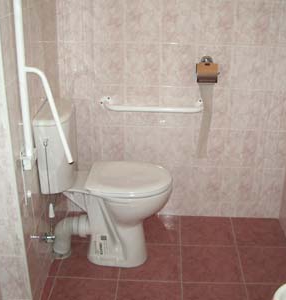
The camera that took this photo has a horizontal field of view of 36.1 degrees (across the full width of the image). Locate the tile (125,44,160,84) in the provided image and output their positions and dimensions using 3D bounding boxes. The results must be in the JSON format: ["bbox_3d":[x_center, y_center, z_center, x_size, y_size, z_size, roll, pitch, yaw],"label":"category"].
[{"bbox_3d":[0.001,-0.486,2.519,0.200,0.248,0.010,2,24,3],"label":"tile"}]

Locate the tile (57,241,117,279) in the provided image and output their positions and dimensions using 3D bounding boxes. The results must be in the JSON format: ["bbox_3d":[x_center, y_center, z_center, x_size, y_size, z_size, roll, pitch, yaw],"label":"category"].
[{"bbox_3d":[-0.283,0.622,2.489,0.333,0.010,0.333,2,24,3],"label":"tile"}]

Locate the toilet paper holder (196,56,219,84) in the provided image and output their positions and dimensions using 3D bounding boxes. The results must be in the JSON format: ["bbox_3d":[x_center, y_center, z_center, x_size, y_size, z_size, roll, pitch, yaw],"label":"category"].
[{"bbox_3d":[0.365,-0.443,2.458,0.130,0.138,0.105,1,23,3],"label":"toilet paper holder"}]

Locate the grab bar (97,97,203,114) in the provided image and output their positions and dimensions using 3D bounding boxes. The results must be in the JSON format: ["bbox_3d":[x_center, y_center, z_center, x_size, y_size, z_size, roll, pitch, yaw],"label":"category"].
[{"bbox_3d":[0.059,-0.256,2.561,0.630,0.073,0.098,1,23,3],"label":"grab bar"}]

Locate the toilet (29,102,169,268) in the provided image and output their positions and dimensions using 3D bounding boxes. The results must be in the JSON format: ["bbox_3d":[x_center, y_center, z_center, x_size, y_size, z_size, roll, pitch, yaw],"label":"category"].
[{"bbox_3d":[-0.173,0.186,2.398,0.667,0.860,0.380,2,24,3],"label":"toilet"}]

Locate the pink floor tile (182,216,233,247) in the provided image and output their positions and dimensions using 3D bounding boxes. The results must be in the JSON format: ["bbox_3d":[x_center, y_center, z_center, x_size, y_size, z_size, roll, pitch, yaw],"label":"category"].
[{"bbox_3d":[0.404,0.510,2.750,0.333,0.010,0.325,2,24,3],"label":"pink floor tile"}]

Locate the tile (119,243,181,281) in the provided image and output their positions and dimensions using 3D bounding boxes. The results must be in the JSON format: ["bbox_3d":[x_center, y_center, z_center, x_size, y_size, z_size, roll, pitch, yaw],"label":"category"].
[{"bbox_3d":[0.048,0.632,2.469,0.330,0.010,0.330,1,23,3],"label":"tile"}]

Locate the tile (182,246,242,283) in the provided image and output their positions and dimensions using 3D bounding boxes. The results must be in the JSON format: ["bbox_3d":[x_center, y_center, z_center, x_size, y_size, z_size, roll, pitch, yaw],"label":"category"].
[{"bbox_3d":[0.383,0.640,2.454,0.333,0.010,0.333,2,24,3],"label":"tile"}]

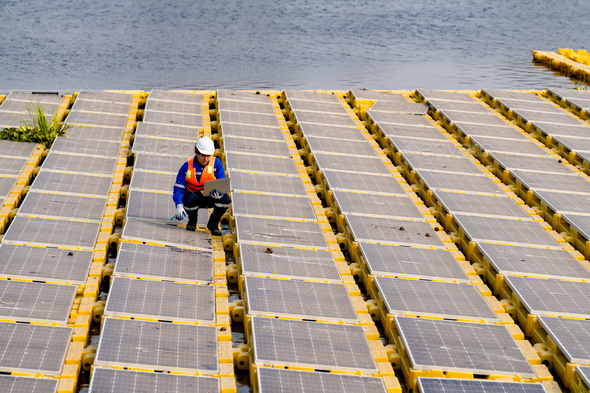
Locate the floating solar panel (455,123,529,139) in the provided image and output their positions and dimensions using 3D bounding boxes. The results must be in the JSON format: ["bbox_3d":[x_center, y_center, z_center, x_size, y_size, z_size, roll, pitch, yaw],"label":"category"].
[{"bbox_3d":[3.165,-1.016,37.404,0.992,0.040,1.956,5,7,-3],"label":"floating solar panel"}]

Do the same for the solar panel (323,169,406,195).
[{"bbox_3d":[0.912,-0.160,30.722,0.992,0.040,1.956,5,7,-3],"label":"solar panel"}]

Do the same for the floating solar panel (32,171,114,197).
[{"bbox_3d":[-2.932,-0.147,30.731,0.993,0.040,1.963,5,7,-3],"label":"floating solar panel"}]

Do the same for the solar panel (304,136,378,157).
[{"bbox_3d":[0.713,-0.727,35.099,0.992,0.040,1.956,5,7,-3],"label":"solar panel"}]

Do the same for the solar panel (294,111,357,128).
[{"bbox_3d":[0.502,-1.310,39.734,0.992,0.042,1.956,5,7,-3],"label":"solar panel"}]

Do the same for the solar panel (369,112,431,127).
[{"bbox_3d":[1.789,-1.297,39.535,0.992,0.040,1.956,5,7,-3],"label":"solar panel"}]

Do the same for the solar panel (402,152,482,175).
[{"bbox_3d":[2.099,-0.453,33.123,0.992,0.042,1.956,5,7,-3],"label":"solar panel"}]

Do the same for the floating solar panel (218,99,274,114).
[{"bbox_3d":[-0.866,-1.588,41.803,0.993,0.040,1.963,5,7,-3],"label":"floating solar panel"}]

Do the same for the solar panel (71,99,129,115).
[{"bbox_3d":[-3.416,-1.571,41.492,0.992,0.040,1.956,5,7,-3],"label":"solar panel"}]

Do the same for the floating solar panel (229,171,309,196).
[{"bbox_3d":[-0.381,-0.160,30.816,0.992,0.042,1.956,5,7,-3],"label":"floating solar panel"}]

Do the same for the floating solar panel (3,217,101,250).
[{"bbox_3d":[-2.730,0.412,26.296,0.992,0.042,1.956,5,7,-3],"label":"floating solar panel"}]

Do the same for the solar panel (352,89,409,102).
[{"bbox_3d":[1.613,-1.885,44.203,0.992,0.042,1.956,5,7,-3],"label":"solar panel"}]

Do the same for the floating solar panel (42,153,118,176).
[{"bbox_3d":[-3.017,-0.436,32.737,0.992,0.040,1.956,5,7,-3],"label":"floating solar panel"}]

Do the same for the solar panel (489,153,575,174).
[{"bbox_3d":[3.370,-0.452,33.073,0.993,0.040,1.963,5,7,-3],"label":"solar panel"}]

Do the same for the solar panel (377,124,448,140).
[{"bbox_3d":[1.873,-1.031,37.555,0.992,0.042,1.956,5,7,-3],"label":"solar panel"}]

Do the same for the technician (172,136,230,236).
[{"bbox_3d":[-1.064,-0.136,26.547,0.640,1.092,0.720,0,7,-5],"label":"technician"}]

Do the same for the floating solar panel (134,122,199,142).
[{"bbox_3d":[-2.048,-1.021,37.437,0.992,0.042,1.956,5,7,-3],"label":"floating solar panel"}]

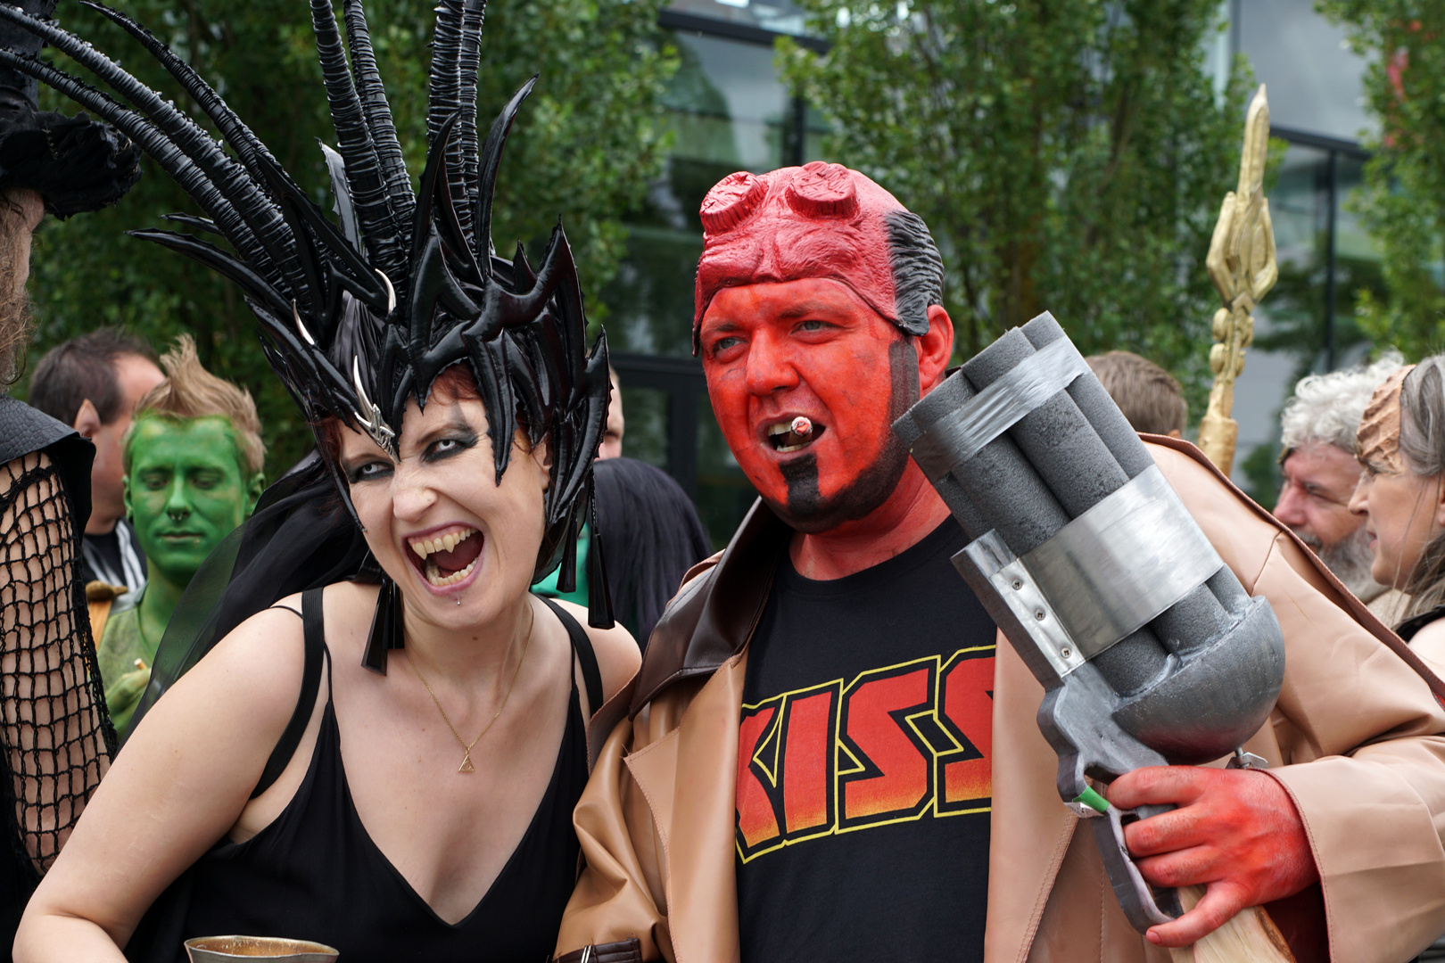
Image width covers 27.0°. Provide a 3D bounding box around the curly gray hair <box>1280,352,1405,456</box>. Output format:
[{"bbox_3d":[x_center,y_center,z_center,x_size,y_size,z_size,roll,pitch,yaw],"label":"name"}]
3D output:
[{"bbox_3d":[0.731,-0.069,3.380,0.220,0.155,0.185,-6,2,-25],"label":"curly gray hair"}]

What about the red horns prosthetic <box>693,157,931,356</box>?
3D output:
[{"bbox_3d":[0.066,-0.151,2.070,0.175,0.140,0.205,-8,-4,23],"label":"red horns prosthetic"}]

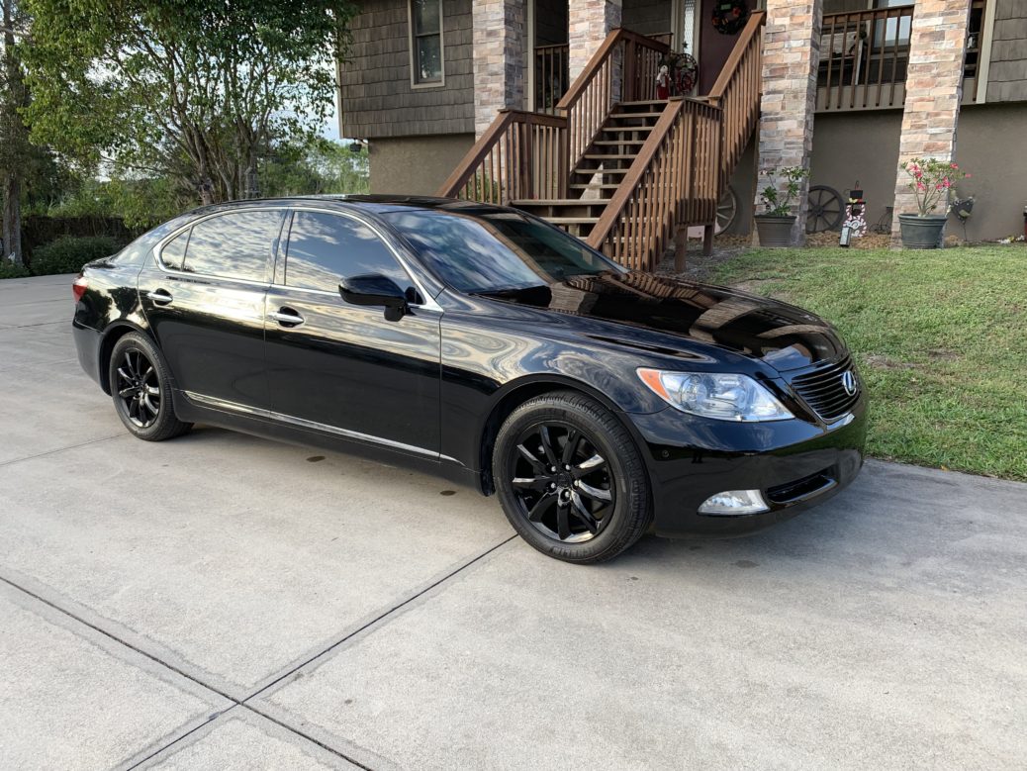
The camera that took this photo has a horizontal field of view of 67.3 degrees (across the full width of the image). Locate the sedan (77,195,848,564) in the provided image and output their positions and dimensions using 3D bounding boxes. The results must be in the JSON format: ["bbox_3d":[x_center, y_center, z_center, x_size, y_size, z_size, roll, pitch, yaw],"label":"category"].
[{"bbox_3d":[-0.632,-0.366,4.612,5.070,1.470,1.920,8,15,34],"label":"sedan"}]

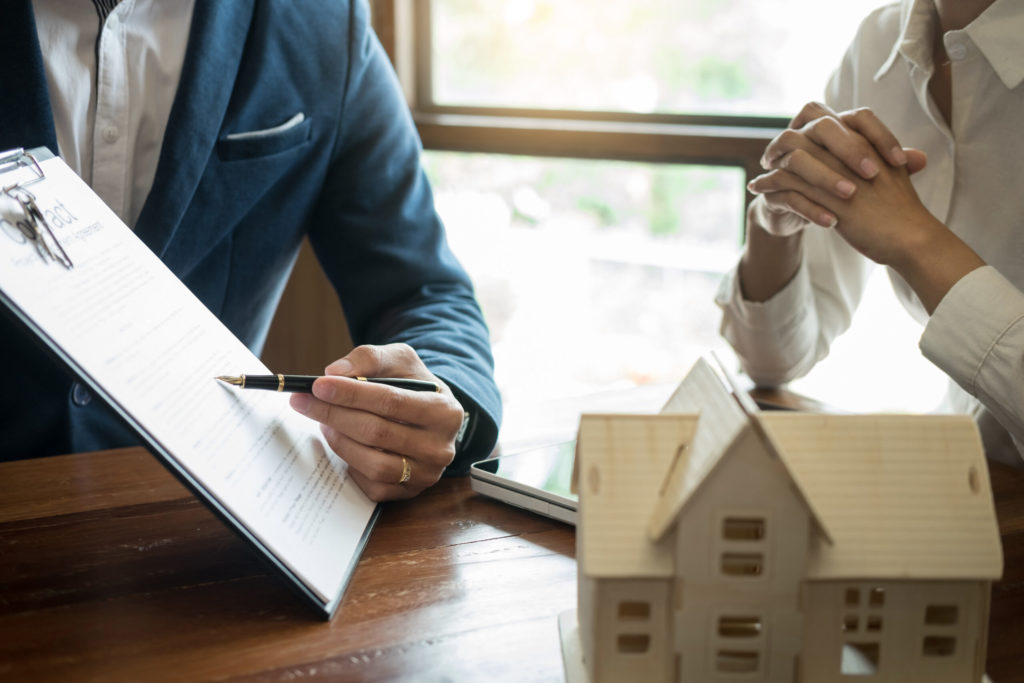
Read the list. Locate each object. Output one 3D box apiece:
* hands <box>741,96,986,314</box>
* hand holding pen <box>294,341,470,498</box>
[{"bbox_3d":[0.260,-0.099,1.110,0.145,0.140,0.110,-6,12,-28],"label":"hands"},{"bbox_3d":[-0.081,0.049,0.920,0.105,0.085,0.090,-2,11,-11],"label":"hand holding pen"}]

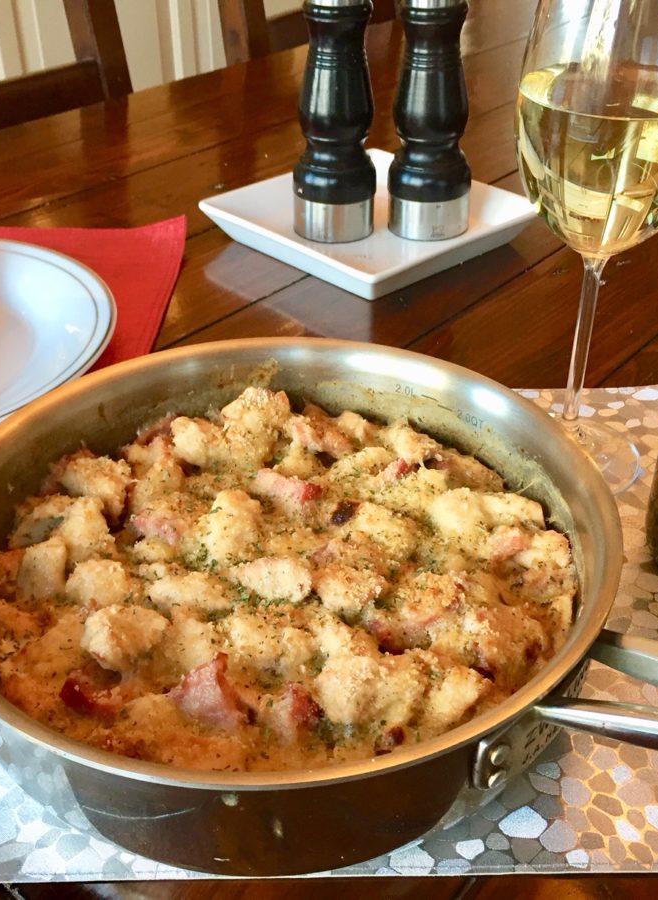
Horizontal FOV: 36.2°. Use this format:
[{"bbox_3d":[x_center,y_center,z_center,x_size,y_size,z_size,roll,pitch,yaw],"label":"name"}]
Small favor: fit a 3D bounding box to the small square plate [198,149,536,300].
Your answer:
[{"bbox_3d":[0.031,-0.171,0.757,0.185,0.027,0.185,-28,44,-34],"label":"small square plate"}]

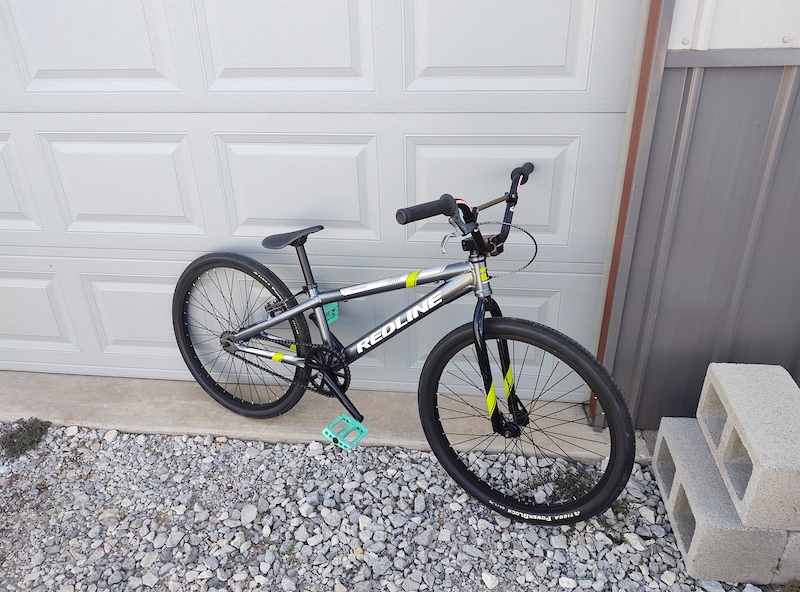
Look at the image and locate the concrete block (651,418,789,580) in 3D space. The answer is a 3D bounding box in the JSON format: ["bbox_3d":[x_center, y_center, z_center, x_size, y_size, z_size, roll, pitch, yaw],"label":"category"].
[{"bbox_3d":[0.859,0.545,1.720,0.194,0.192,0.397,2,29,6],"label":"concrete block"}]

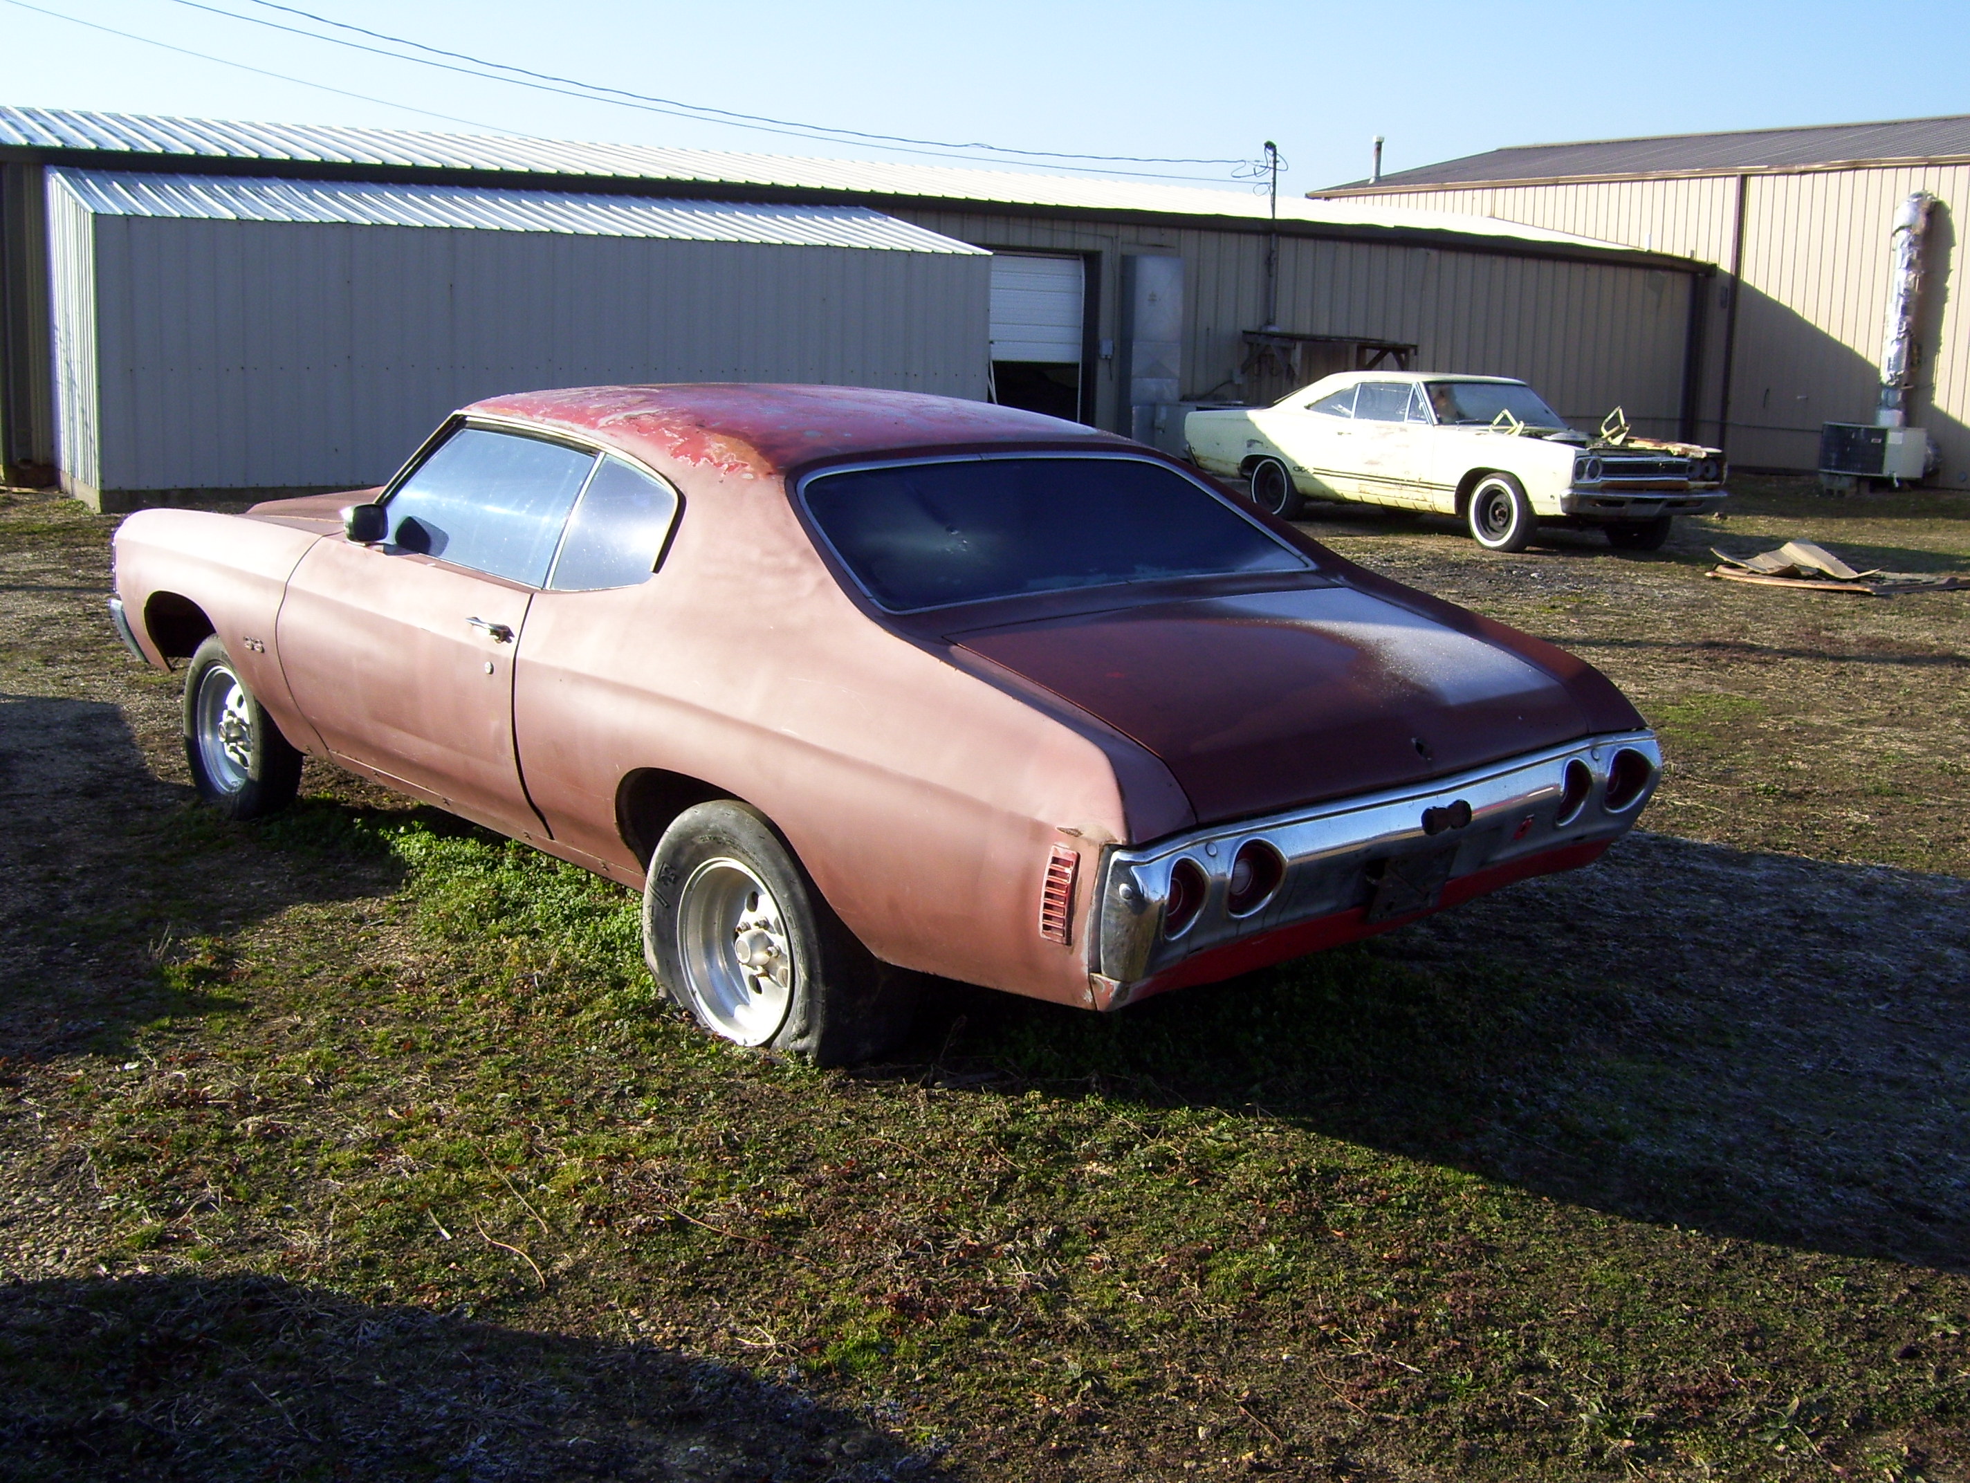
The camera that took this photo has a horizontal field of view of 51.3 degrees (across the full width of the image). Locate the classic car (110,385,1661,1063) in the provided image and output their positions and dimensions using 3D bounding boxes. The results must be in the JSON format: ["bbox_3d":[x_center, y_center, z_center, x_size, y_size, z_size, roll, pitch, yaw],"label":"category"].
[{"bbox_3d":[-0.765,-0.284,5.917,1.930,1.380,5.020,-10,16,-41],"label":"classic car"}]

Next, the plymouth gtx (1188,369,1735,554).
[{"bbox_3d":[4.007,-2.569,18.284,1.940,1.380,5.140,-5,13,-30],"label":"plymouth gtx"}]

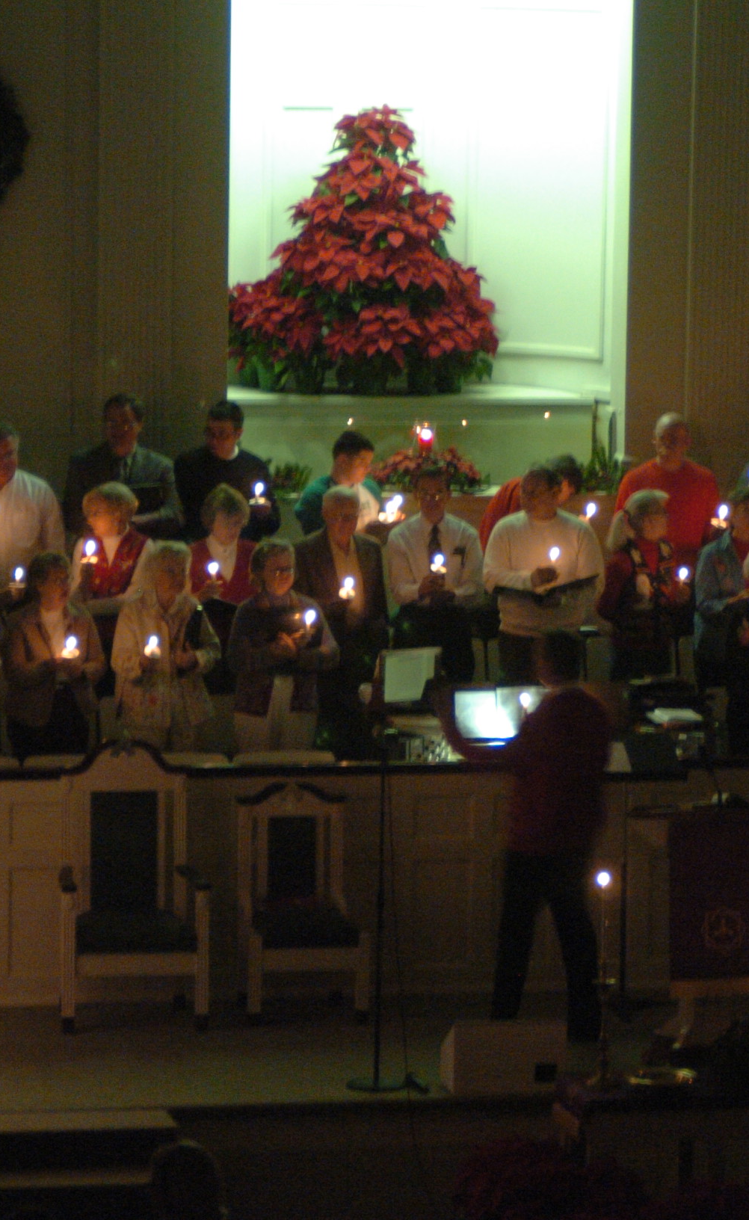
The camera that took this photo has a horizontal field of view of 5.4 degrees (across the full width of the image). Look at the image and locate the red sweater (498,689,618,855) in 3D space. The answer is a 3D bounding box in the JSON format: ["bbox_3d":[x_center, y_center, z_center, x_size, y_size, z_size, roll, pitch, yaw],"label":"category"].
[{"bbox_3d":[0.789,0.698,34.900,0.520,0.720,0.360,1,7,-2],"label":"red sweater"}]

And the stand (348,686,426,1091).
[{"bbox_3d":[0.015,1.245,33.600,0.280,1.520,0.280,0,7,-13],"label":"stand"}]

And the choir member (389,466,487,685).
[{"bbox_3d":[0.271,0.200,36.849,0.470,1.750,0.420,0,7,-6],"label":"choir member"}]

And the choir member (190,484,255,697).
[{"bbox_3d":[-0.723,0.237,37.493,0.460,1.620,0.430,0,7,-8],"label":"choir member"}]

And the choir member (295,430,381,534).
[{"bbox_3d":[-0.136,-0.004,38.698,0.500,1.700,0.430,-2,7,-22],"label":"choir member"}]

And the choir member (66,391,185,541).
[{"bbox_3d":[-1.206,-0.132,38.302,0.550,1.770,0.420,0,7,-6],"label":"choir member"}]

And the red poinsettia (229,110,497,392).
[{"bbox_3d":[-0.076,-1.746,39.083,1.320,1.380,1.100,-1,7,-13],"label":"red poinsettia"}]

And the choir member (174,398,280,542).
[{"bbox_3d":[-0.702,-0.113,37.384,0.510,1.760,0.420,1,7,-4],"label":"choir member"}]

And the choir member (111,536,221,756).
[{"bbox_3d":[-0.941,0.505,35.780,0.500,1.630,0.420,-1,7,-18],"label":"choir member"}]

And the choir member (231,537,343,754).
[{"bbox_3d":[-0.417,0.504,35.921,0.510,1.630,0.420,-1,7,-14],"label":"choir member"}]

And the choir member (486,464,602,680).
[{"bbox_3d":[0.762,0.202,36.981,0.550,1.760,0.460,0,7,-10],"label":"choir member"}]

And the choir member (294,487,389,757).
[{"bbox_3d":[-0.164,0.298,36.693,0.500,1.730,0.420,0,7,-10],"label":"choir member"}]

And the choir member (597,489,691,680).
[{"bbox_3d":[1.228,0.243,36.884,0.440,1.600,0.410,-3,8,-27],"label":"choir member"}]

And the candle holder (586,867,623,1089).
[{"bbox_3d":[0.908,1.454,31.600,0.140,0.880,0.140,1,7,0],"label":"candle holder"}]

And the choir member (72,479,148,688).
[{"bbox_3d":[-1.237,0.232,37.393,0.460,1.620,0.430,0,7,-5],"label":"choir member"}]

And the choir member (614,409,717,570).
[{"bbox_3d":[1.402,-0.067,38.901,0.530,1.750,0.420,1,7,3],"label":"choir member"}]

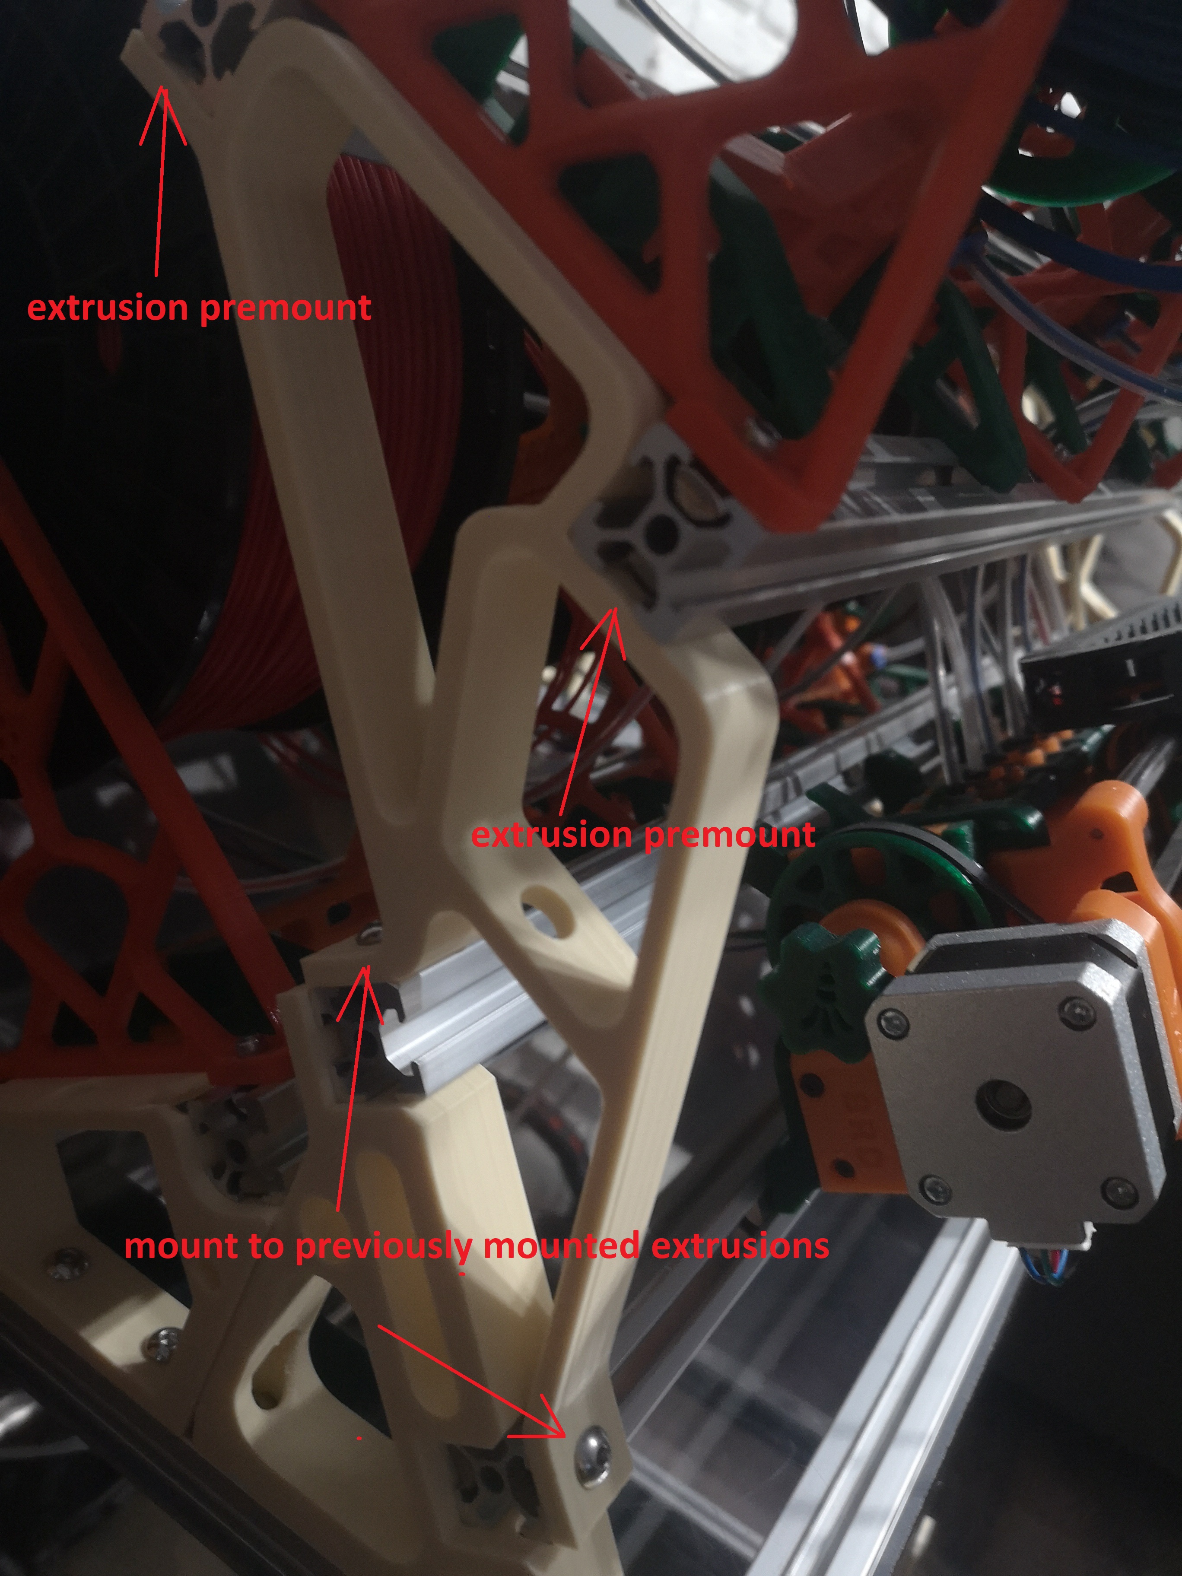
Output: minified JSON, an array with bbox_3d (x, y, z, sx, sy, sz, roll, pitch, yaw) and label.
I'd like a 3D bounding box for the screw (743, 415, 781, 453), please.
[{"bbox_3d":[0.021,-0.043,0.148,0.006,0.002,0.006,51,33,11],"label":"screw"}]

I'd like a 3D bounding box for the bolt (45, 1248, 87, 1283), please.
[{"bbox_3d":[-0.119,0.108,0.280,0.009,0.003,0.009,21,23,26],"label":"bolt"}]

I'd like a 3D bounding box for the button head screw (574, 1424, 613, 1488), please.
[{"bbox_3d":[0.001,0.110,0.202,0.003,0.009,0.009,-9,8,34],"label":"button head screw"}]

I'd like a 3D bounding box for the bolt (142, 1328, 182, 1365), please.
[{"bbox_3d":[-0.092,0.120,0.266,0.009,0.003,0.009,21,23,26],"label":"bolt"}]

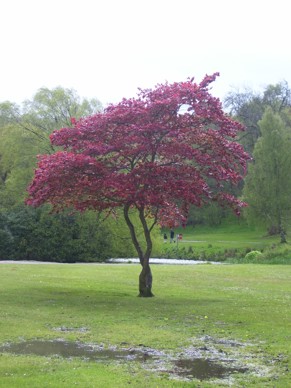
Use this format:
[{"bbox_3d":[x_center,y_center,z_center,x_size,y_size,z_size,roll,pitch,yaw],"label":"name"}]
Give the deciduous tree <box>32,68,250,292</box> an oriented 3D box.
[{"bbox_3d":[-0.200,-0.230,19.600,5.500,5.550,5.200,0,-3,0],"label":"deciduous tree"}]

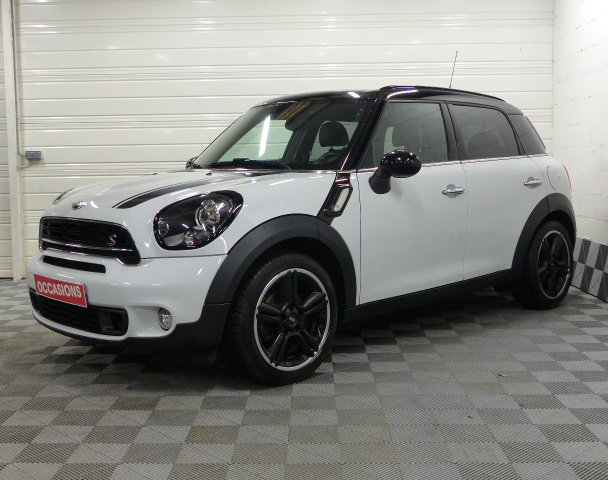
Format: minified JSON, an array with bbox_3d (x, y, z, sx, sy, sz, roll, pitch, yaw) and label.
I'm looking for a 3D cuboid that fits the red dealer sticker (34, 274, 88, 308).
[{"bbox_3d":[-1.183,0.243,3.590,0.012,0.110,0.520,-11,11,-44],"label":"red dealer sticker"}]

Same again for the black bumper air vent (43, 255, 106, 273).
[{"bbox_3d":[-1.150,0.122,3.594,0.070,0.055,0.630,-6,8,-44],"label":"black bumper air vent"}]

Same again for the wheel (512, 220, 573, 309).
[{"bbox_3d":[1.723,0.177,5.389,0.648,0.648,0.225,-6,8,-45],"label":"wheel"}]

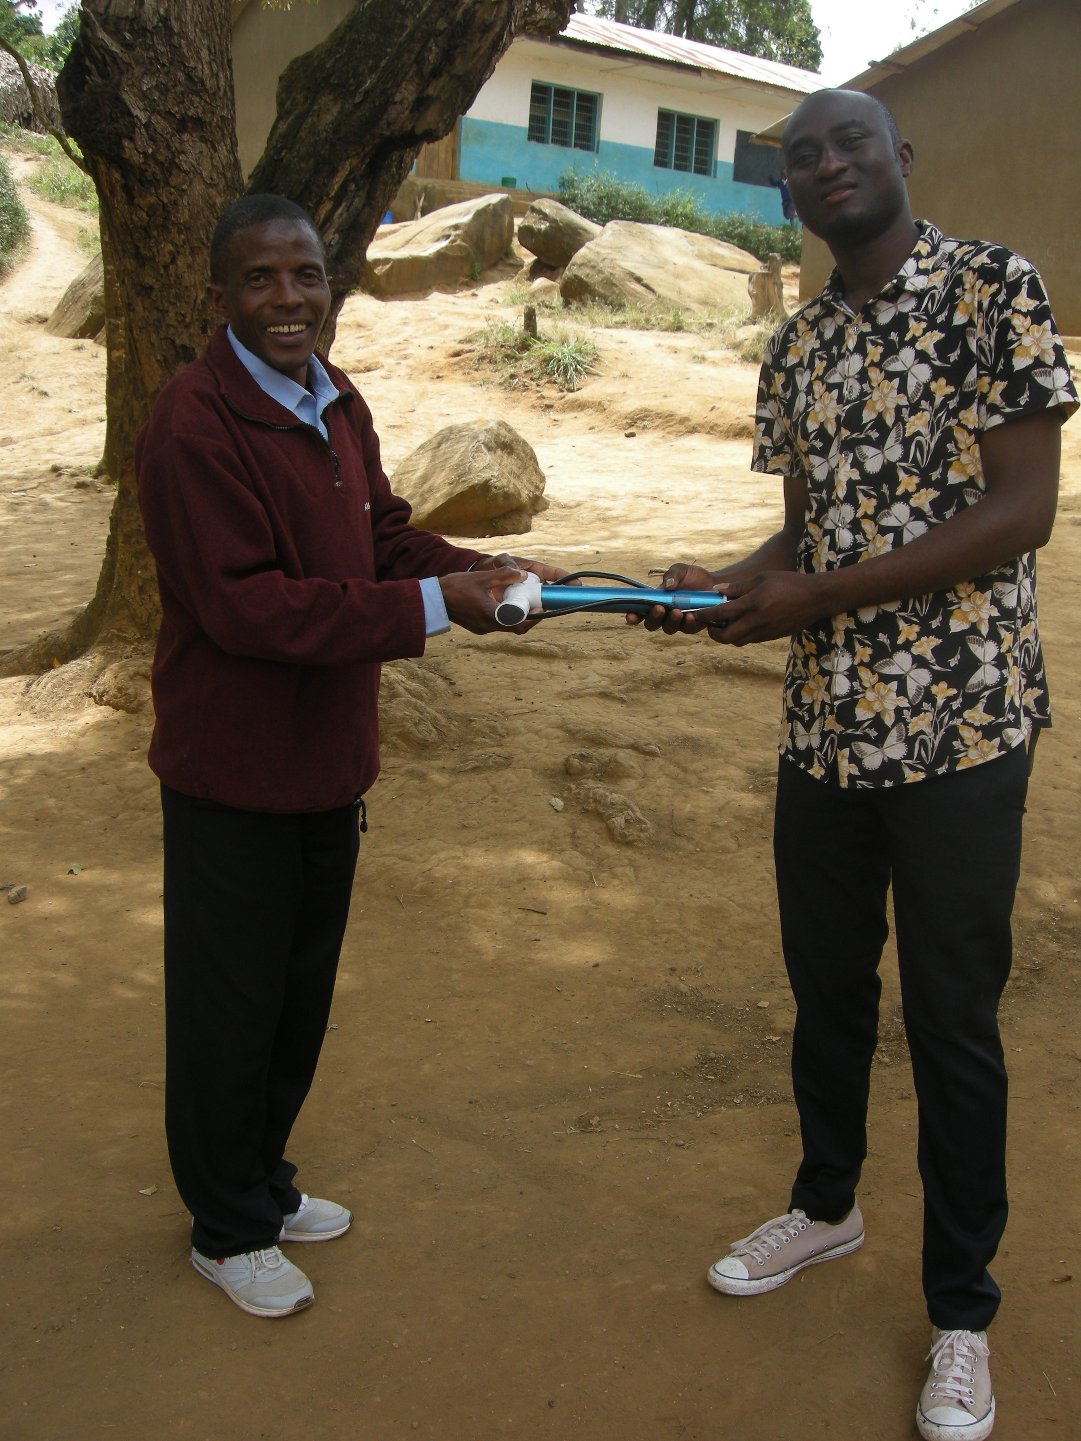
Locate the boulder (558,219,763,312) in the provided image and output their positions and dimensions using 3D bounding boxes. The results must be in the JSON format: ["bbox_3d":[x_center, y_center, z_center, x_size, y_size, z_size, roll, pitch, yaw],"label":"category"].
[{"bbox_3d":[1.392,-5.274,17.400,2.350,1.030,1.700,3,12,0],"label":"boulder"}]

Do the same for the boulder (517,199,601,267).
[{"bbox_3d":[0.227,-5.946,18.300,1.050,0.880,1.050,3,12,0],"label":"boulder"}]

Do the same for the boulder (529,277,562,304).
[{"bbox_3d":[0.071,-4.936,17.200,0.400,0.310,0.360,3,12,0],"label":"boulder"}]

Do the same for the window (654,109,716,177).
[{"bbox_3d":[2.970,-11.628,30.201,1.580,1.120,0.120,-5,14,-32],"label":"window"}]

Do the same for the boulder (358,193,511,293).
[{"bbox_3d":[-1.251,-5.713,18.000,1.950,1.120,1.500,3,12,0],"label":"boulder"}]

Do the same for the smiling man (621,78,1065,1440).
[{"bbox_3d":[0.421,0.079,2.094,0.650,1.820,0.540,-8,16,-41],"label":"smiling man"}]

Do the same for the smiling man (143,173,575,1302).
[{"bbox_3d":[-0.284,0.088,2.232,0.640,1.670,0.500,12,15,35],"label":"smiling man"}]

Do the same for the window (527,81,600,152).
[{"bbox_3d":[0.493,-11.515,28.617,1.600,1.120,0.120,-5,14,-32],"label":"window"}]

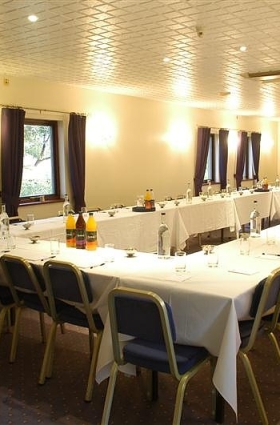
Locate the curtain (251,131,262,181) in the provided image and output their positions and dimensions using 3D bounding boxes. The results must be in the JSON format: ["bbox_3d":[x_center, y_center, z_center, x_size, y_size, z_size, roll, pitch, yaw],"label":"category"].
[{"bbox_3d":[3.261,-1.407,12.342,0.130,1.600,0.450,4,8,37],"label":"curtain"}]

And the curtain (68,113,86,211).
[{"bbox_3d":[-0.948,-0.632,6.757,0.120,1.700,0.290,4,8,37],"label":"curtain"}]

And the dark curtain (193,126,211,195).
[{"bbox_3d":[1.364,-1.031,9.821,0.140,1.700,0.500,4,8,37],"label":"dark curtain"}]

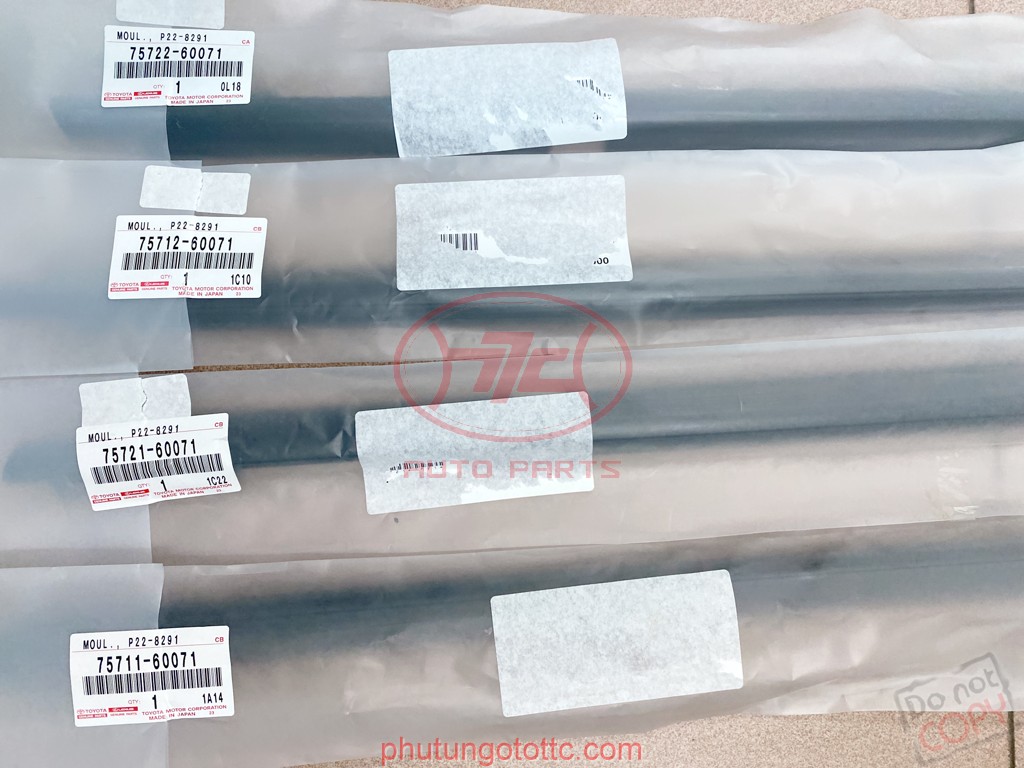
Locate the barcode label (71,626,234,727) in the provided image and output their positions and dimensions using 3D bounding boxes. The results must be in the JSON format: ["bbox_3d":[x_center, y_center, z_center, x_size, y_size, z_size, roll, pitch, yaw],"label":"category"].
[{"bbox_3d":[-0.165,0.134,0.354,0.074,0.002,0.043,-5,84,-1],"label":"barcode label"}]

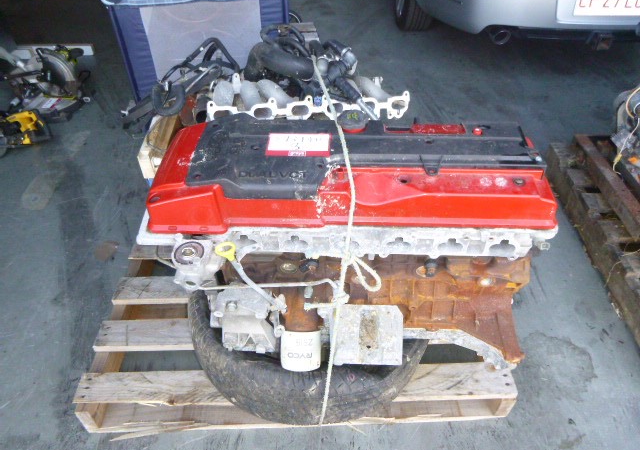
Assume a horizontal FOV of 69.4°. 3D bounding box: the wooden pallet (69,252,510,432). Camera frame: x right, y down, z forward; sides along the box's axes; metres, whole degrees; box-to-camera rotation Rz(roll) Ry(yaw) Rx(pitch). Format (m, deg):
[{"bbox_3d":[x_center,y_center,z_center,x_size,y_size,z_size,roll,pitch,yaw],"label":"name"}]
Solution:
[{"bbox_3d":[-0.069,0.123,1.614,1.140,0.135,1.100,-1,44,0],"label":"wooden pallet"}]

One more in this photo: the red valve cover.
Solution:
[{"bbox_3d":[0.064,-0.115,0.962,0.790,0.117,0.262,1,44,2],"label":"red valve cover"}]

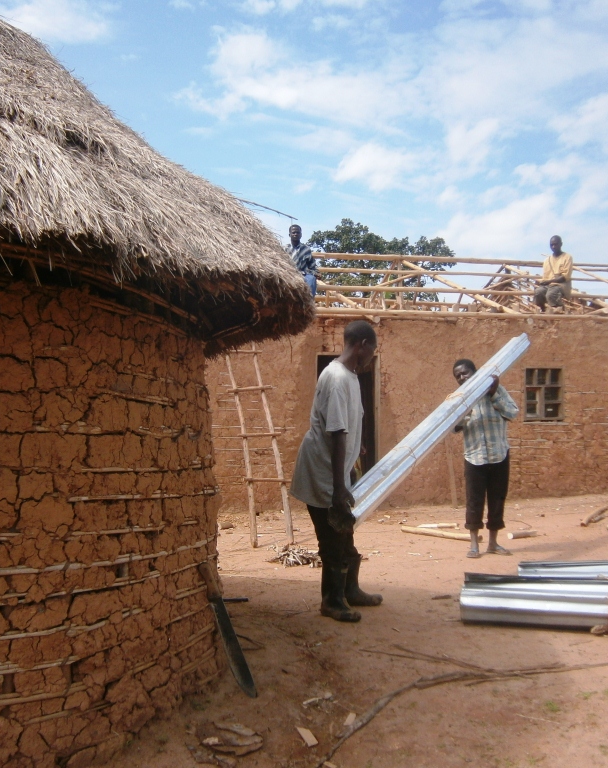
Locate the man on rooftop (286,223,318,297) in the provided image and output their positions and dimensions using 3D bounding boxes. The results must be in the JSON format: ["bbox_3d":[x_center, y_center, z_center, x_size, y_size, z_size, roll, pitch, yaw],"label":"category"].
[{"bbox_3d":[-0.067,-1.568,10.350,0.500,1.140,0.600,1,-4,-5],"label":"man on rooftop"}]

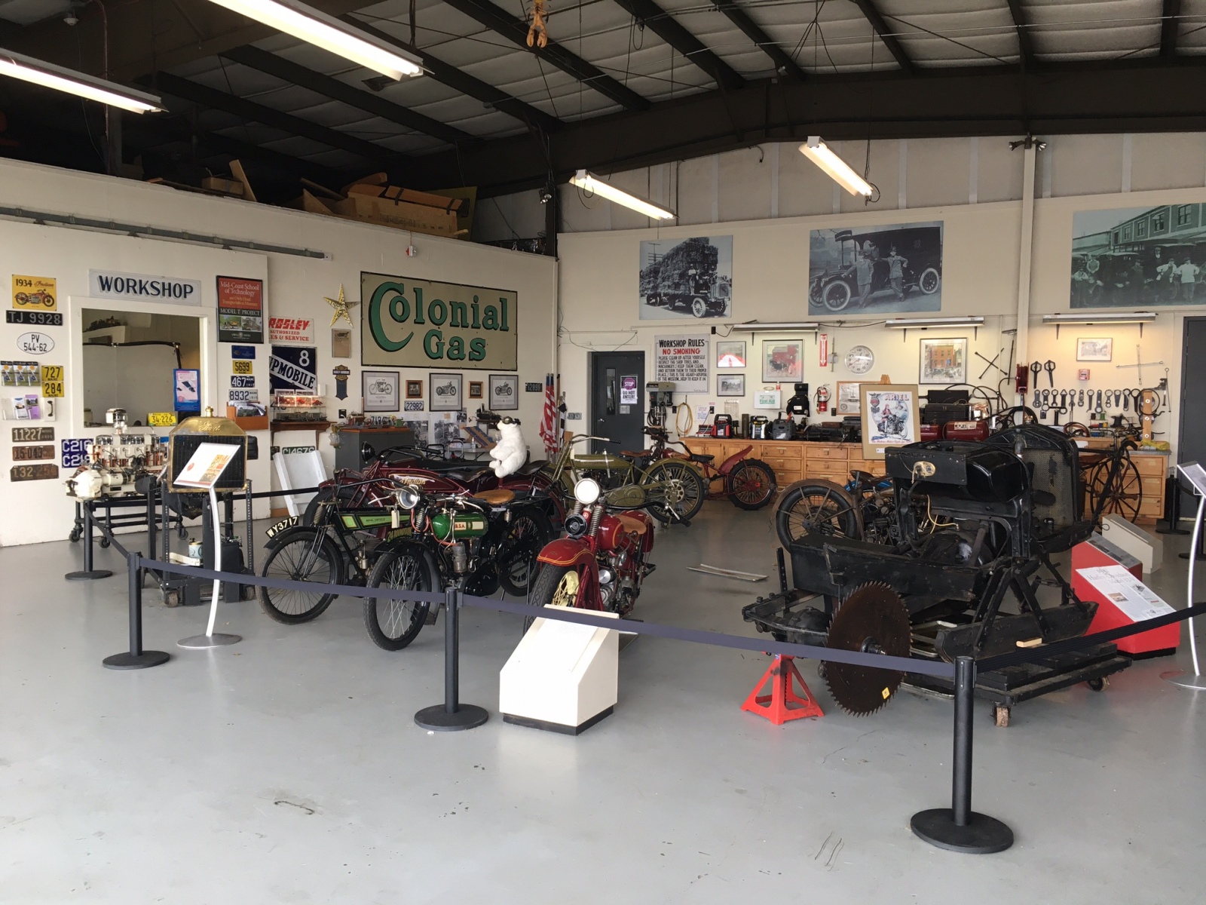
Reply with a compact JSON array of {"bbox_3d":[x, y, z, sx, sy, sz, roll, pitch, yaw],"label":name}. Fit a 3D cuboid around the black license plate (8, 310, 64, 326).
[{"bbox_3d":[-5.523,-1.304,9.825,0.015,0.120,0.515,3,4,37],"label":"black license plate"}]

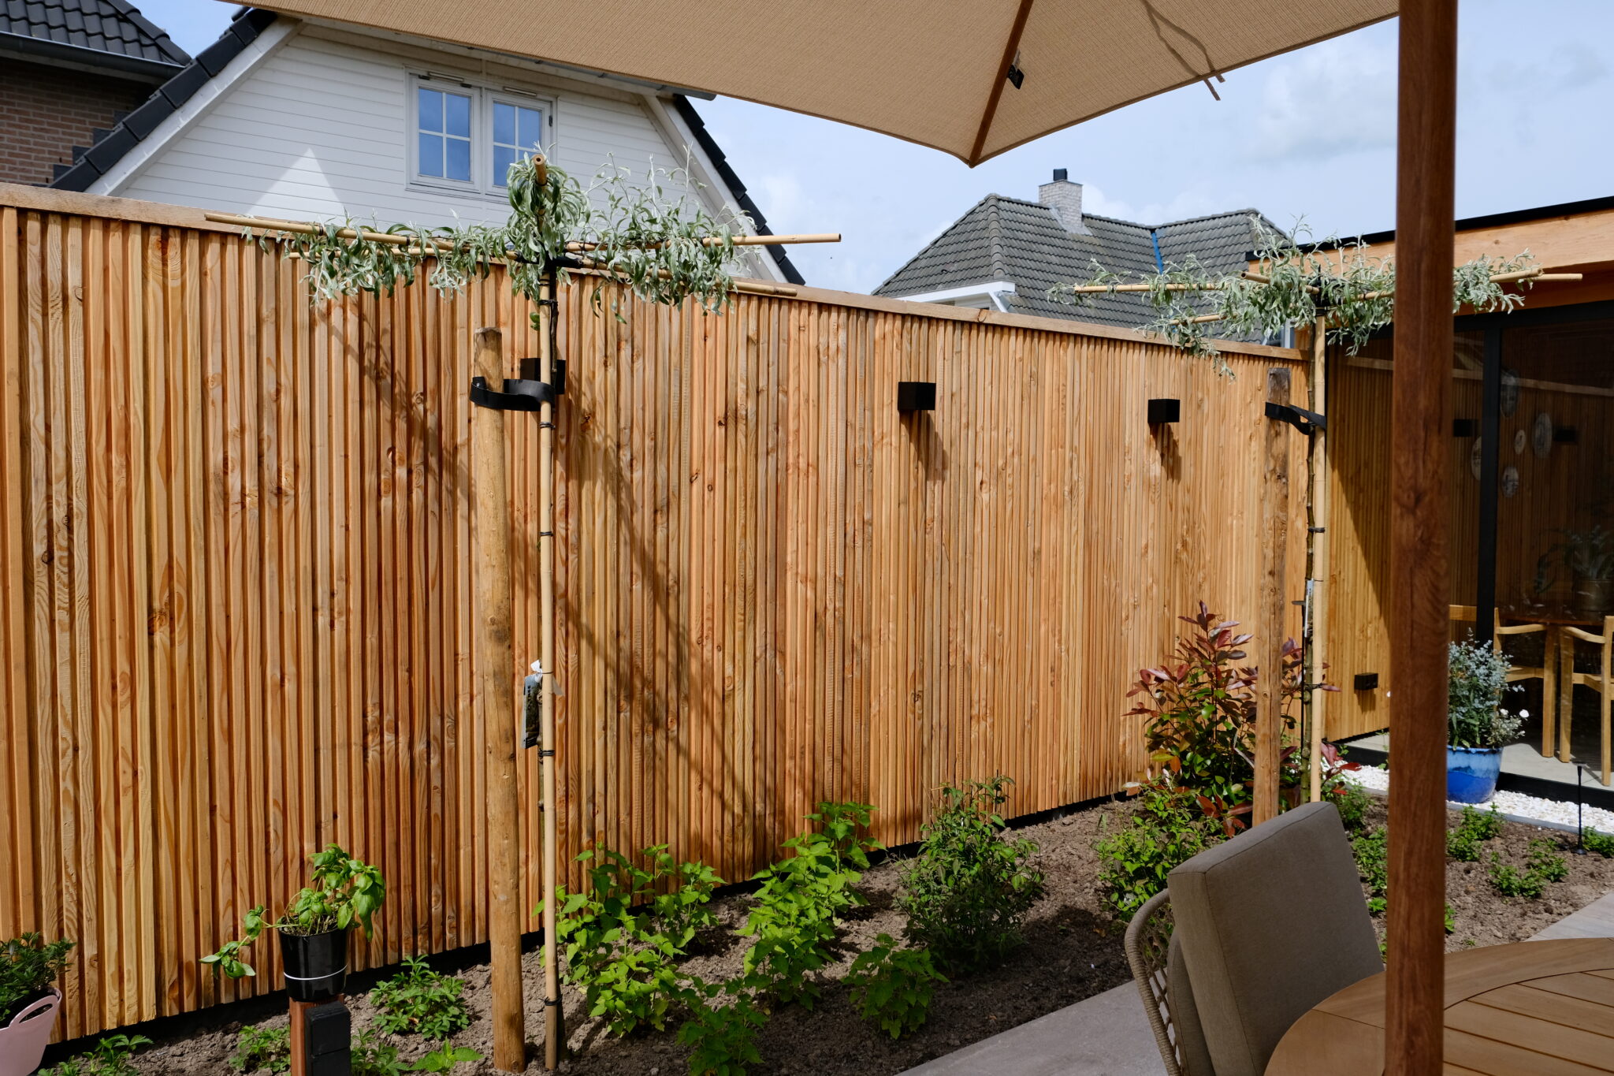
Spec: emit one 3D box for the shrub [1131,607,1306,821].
[{"bbox_3d":[1.695,0.752,4.972,0.760,0.949,0.720,-2,4,-37],"label":"shrub"}]

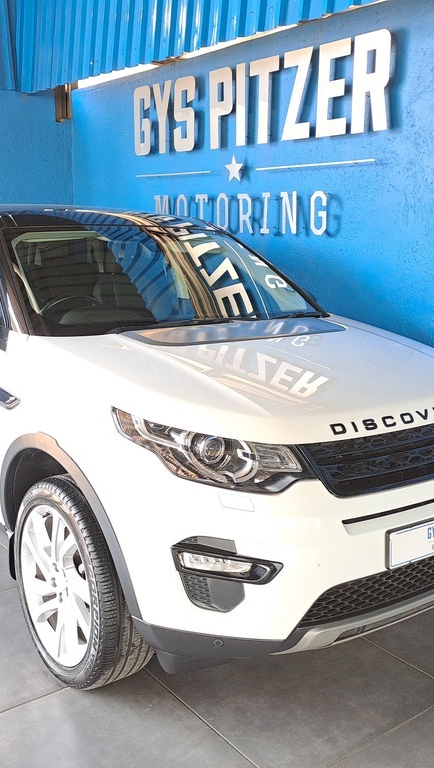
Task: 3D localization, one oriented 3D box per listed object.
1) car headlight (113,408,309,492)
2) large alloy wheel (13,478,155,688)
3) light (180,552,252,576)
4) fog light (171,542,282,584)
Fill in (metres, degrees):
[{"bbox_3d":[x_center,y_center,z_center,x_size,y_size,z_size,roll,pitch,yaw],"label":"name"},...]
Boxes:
[{"bbox_3d":[-0.015,0.183,2.122,0.425,0.210,0.405,-7,14,-37],"label":"car headlight"},{"bbox_3d":[-0.456,0.655,2.558,0.250,0.725,0.728,-7,14,-37],"label":"large alloy wheel"},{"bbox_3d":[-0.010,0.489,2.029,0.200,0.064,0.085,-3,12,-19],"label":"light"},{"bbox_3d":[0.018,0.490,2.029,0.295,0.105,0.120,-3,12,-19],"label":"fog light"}]

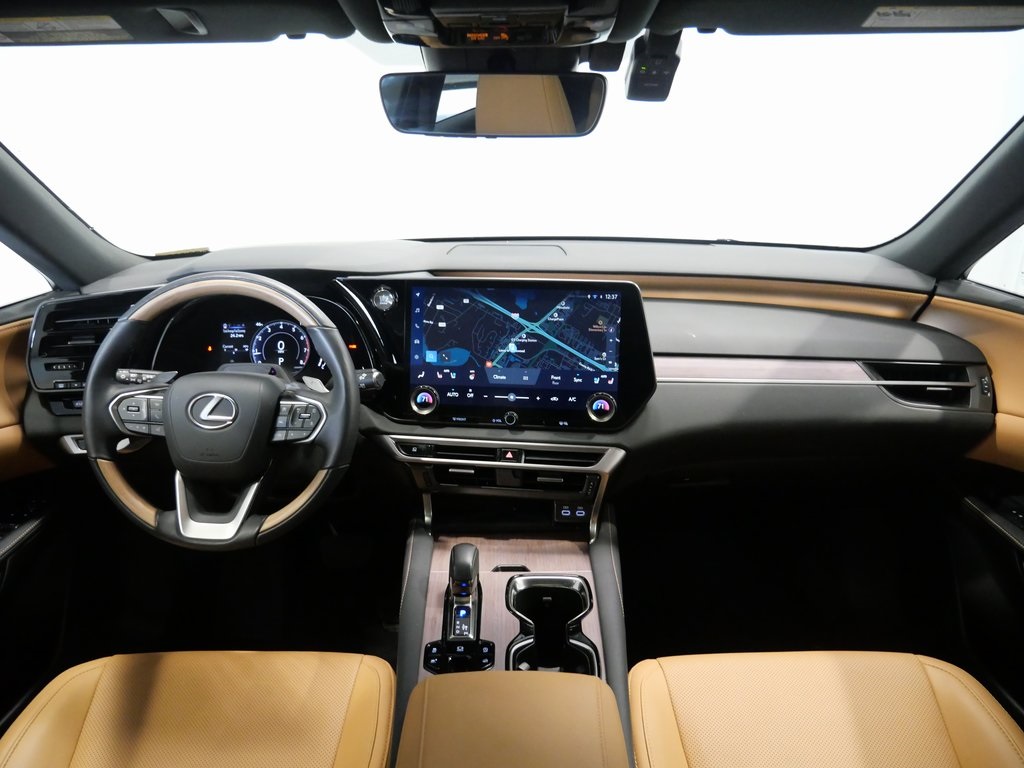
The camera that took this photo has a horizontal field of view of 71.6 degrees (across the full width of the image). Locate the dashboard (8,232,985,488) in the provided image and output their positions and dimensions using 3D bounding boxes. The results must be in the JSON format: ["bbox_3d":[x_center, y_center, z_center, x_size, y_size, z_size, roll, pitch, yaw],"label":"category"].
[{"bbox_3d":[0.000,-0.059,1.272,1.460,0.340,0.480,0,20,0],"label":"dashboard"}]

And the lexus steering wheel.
[{"bbox_3d":[-0.387,0.033,0.945,0.365,0.365,0.110,2,-3,0],"label":"lexus steering wheel"}]

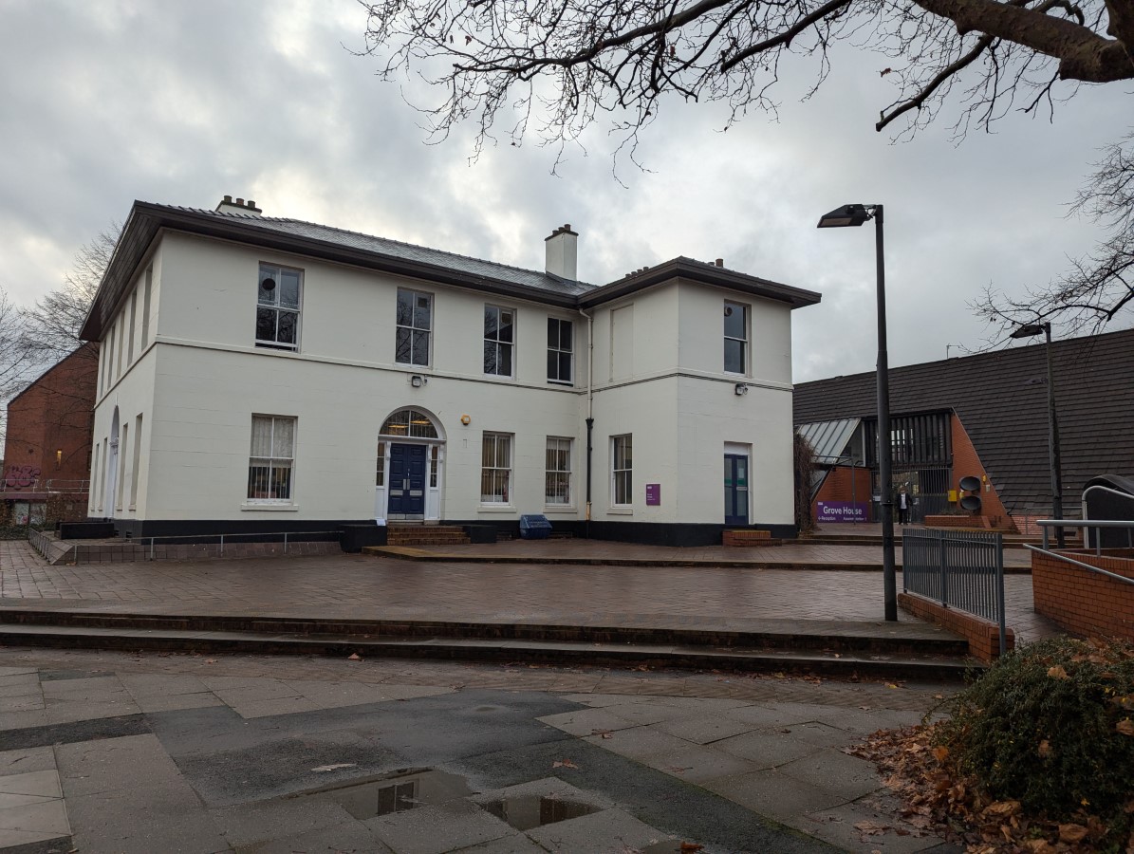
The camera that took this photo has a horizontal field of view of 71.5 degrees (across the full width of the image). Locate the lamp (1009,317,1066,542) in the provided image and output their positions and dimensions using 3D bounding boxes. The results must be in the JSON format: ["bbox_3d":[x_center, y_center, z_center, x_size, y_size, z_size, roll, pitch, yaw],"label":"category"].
[{"bbox_3d":[10.669,0.380,17.910,0.360,5.469,0.913,5,-8,-35],"label":"lamp"}]

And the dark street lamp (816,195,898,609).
[{"bbox_3d":[3.777,-0.270,10.319,0.913,5.469,0.360,0,-6,7],"label":"dark street lamp"}]

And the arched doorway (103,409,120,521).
[{"bbox_3d":[-14.823,1.136,26.109,0.396,3.718,2.596,5,-8,-35],"label":"arched doorway"}]

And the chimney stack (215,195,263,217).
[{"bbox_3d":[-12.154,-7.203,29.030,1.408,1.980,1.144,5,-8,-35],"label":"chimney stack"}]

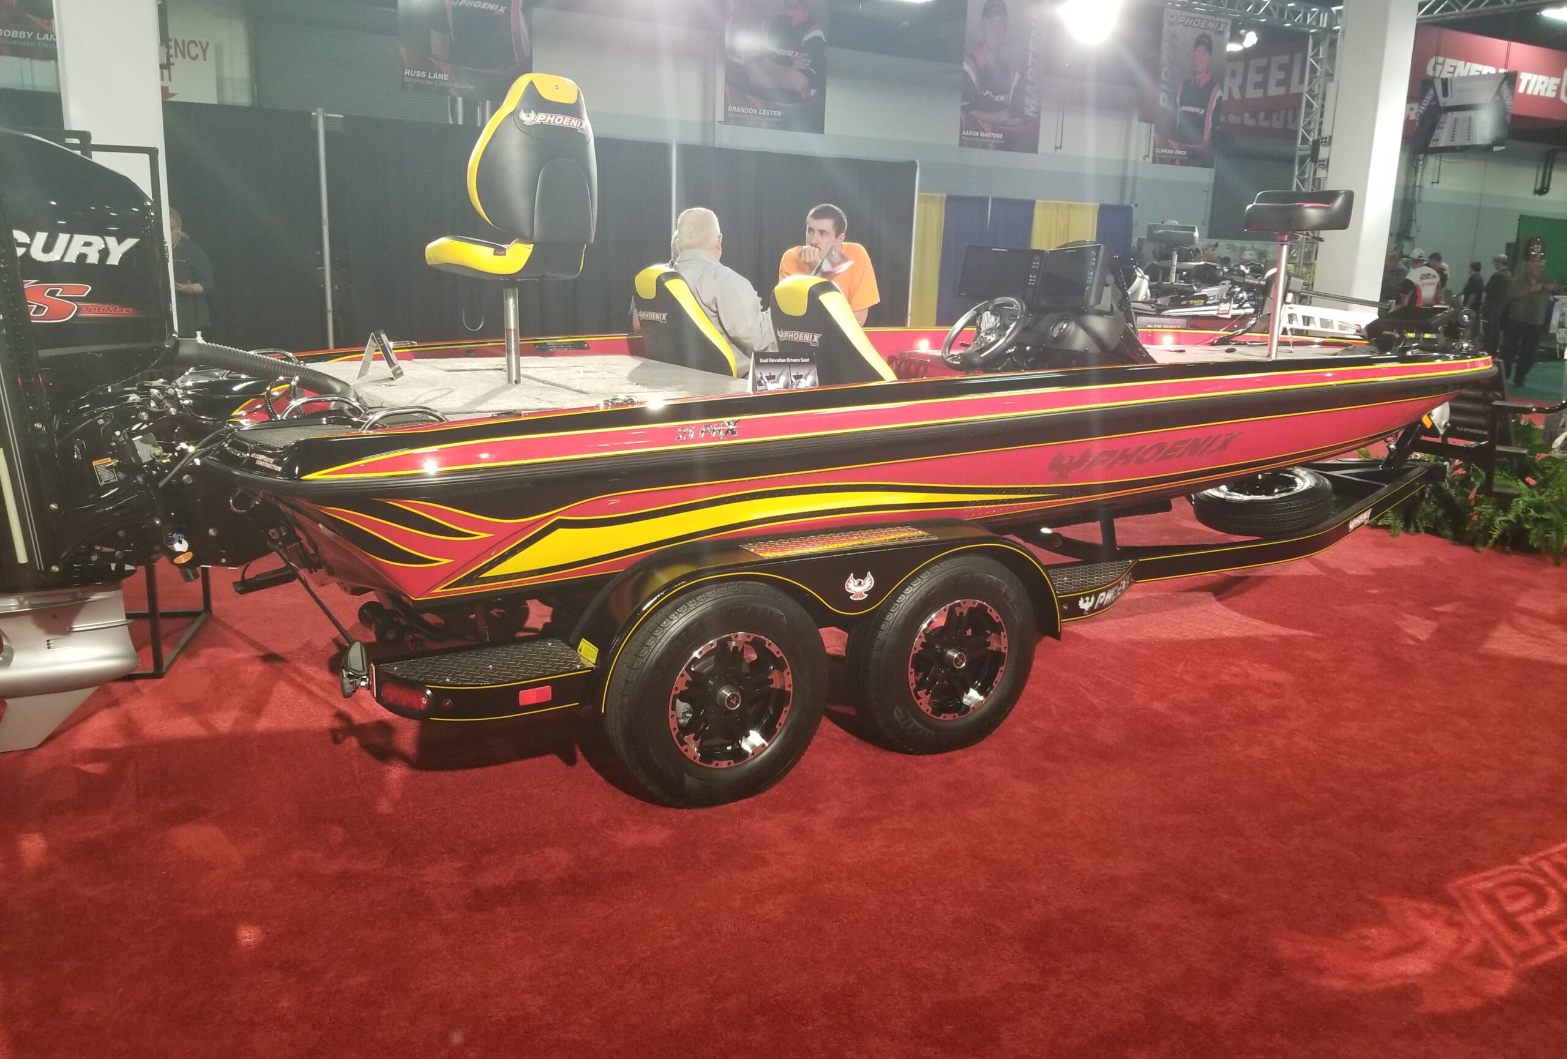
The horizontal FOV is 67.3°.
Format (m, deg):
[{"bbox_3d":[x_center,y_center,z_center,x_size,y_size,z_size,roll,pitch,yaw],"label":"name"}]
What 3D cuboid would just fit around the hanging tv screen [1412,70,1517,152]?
[{"bbox_3d":[6.946,-4.250,12.000,0.100,0.750,1.000,-7,15,-34],"label":"hanging tv screen"}]

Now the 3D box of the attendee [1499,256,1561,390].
[{"bbox_3d":[10.047,-2.820,15.900,0.560,1.760,0.450,-7,15,-35],"label":"attendee"}]

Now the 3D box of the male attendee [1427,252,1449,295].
[{"bbox_3d":[10.635,-3.666,19.395,0.330,1.760,0.500,5,13,15],"label":"male attendee"}]

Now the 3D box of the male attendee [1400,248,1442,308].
[{"bbox_3d":[8.800,-3.027,16.490,0.580,1.770,0.360,4,13,10],"label":"male attendee"}]

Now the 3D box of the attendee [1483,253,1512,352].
[{"bbox_3d":[11.391,-3.537,18.997,0.350,1.770,0.500,9,15,30],"label":"attendee"}]

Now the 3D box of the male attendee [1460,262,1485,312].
[{"bbox_3d":[12.605,-4.048,21.691,0.350,1.720,0.500,11,16,36],"label":"male attendee"}]

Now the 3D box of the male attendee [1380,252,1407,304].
[{"bbox_3d":[9.554,-3.515,18.697,0.500,1.770,0.330,10,16,35],"label":"male attendee"}]

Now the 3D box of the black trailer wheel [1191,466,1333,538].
[{"bbox_3d":[2.554,-0.147,6.280,0.685,0.230,0.685,1,13,0],"label":"black trailer wheel"}]

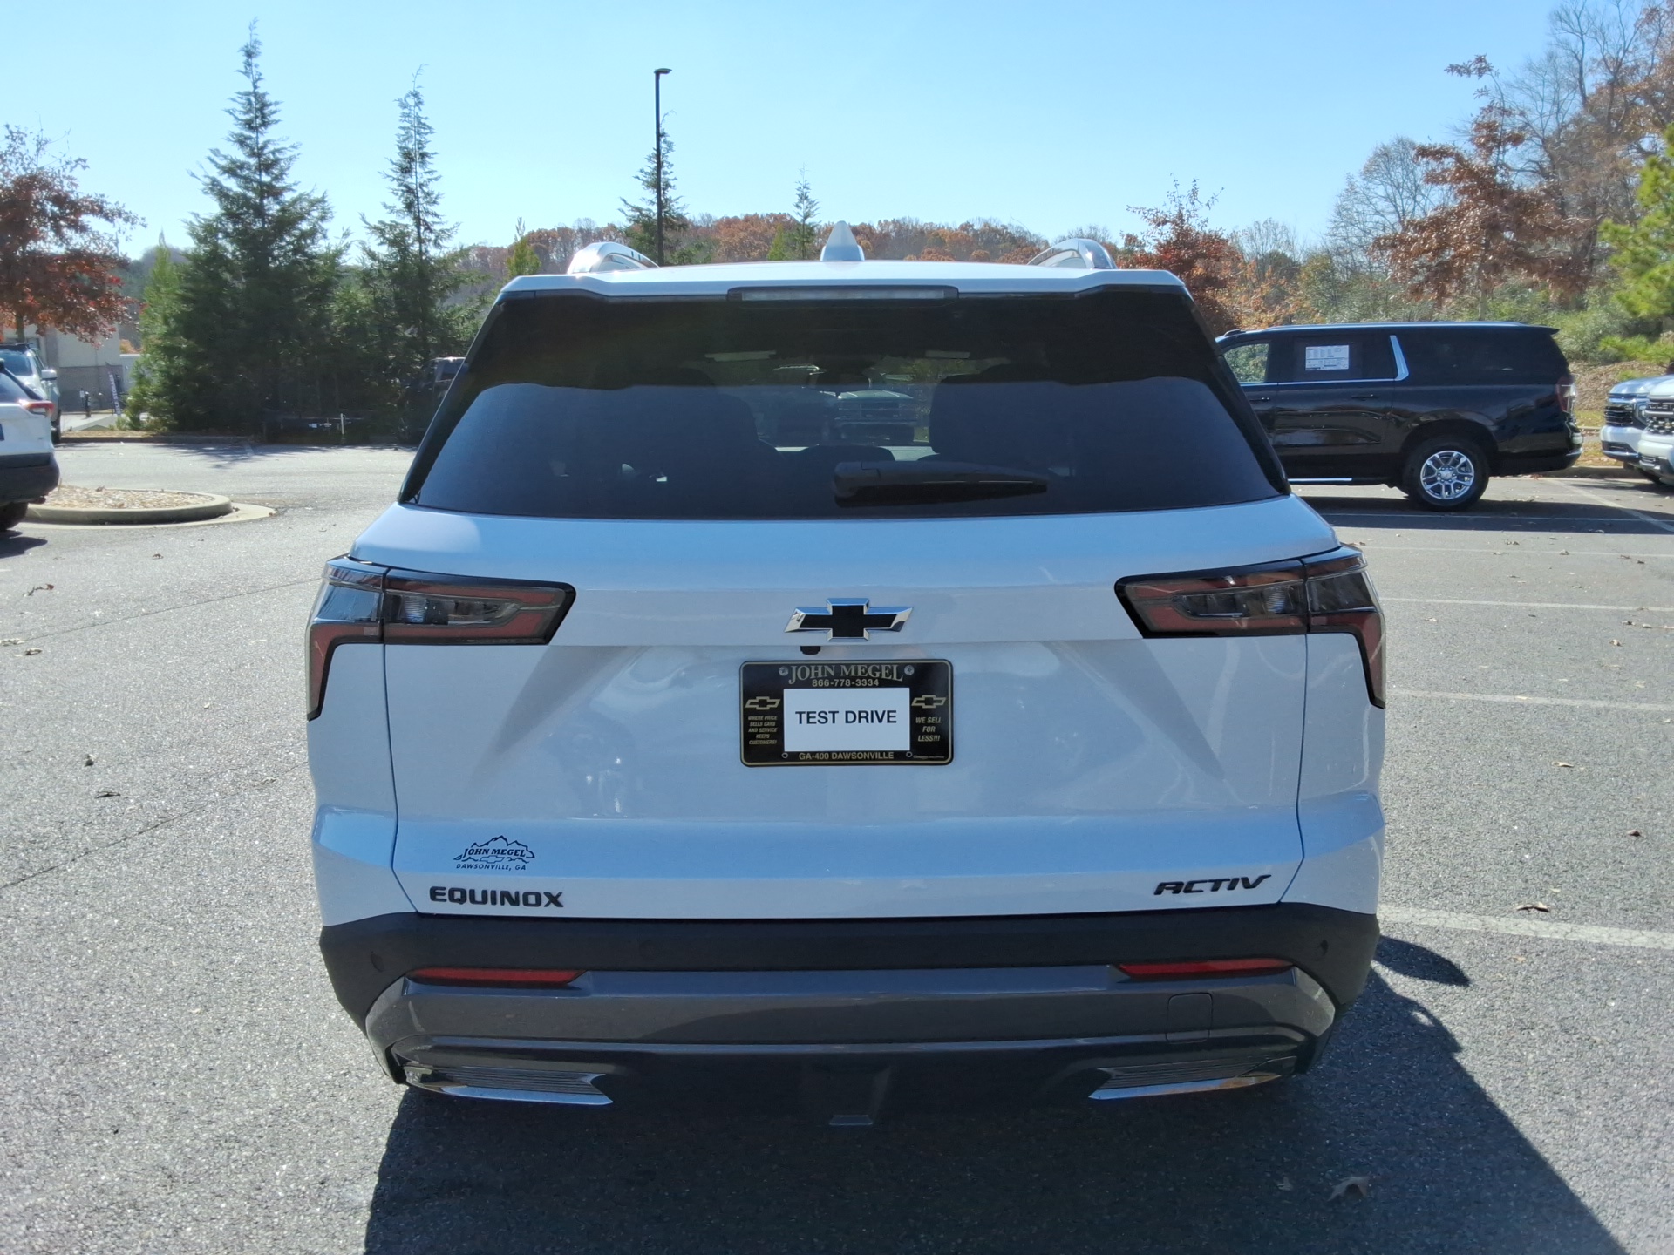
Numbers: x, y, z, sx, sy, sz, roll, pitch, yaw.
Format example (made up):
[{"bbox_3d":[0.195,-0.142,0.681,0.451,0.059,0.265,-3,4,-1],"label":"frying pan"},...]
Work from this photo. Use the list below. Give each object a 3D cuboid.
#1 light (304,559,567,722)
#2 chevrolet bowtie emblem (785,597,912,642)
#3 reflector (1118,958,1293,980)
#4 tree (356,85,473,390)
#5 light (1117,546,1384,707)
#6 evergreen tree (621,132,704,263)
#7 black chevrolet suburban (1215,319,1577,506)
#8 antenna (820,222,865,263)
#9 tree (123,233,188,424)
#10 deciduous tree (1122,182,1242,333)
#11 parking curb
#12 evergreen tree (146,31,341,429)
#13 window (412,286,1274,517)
[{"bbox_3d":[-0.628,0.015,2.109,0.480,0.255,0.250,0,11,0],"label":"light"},{"bbox_3d":[0.017,-0.011,1.885,0.177,0.058,0.018,-1,11,0],"label":"chevrolet bowtie emblem"},{"bbox_3d":[0.537,0.499,1.977,0.255,0.024,0.035,-2,11,-5],"label":"reflector"},{"bbox_3d":[-9.058,-7.835,29.042,2.800,7.604,2.800,0,11,0],"label":"tree"},{"bbox_3d":[0.645,0.020,2.050,0.500,0.275,0.300,-1,11,0],"label":"light"},{"bbox_3d":[-5.055,-10.004,38.813,3.000,8.198,3.000,0,11,0],"label":"evergreen tree"},{"bbox_3d":[5.097,-2.395,15.212,5.700,1.920,2.060,3,11,16],"label":"black chevrolet suburban"},{"bbox_3d":[0.011,-0.700,2.463,0.083,0.078,0.170,0,11,0],"label":"antenna"},{"bbox_3d":[-15.667,-6.788,31.285,1.750,4.400,1.750,0,11,0],"label":"tree"},{"bbox_3d":[9.454,-8.826,37.008,3.700,6.500,3.700,0,11,0],"label":"deciduous tree"},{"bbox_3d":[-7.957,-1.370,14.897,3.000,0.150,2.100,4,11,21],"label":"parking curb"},{"bbox_3d":[-13.288,-8.770,30.406,4.500,8.800,4.500,0,11,0],"label":"evergreen tree"},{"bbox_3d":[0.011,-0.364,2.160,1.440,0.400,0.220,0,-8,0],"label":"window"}]

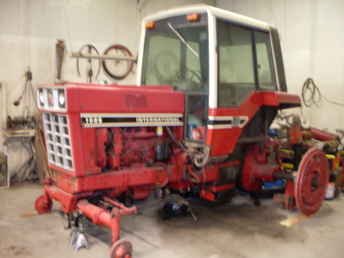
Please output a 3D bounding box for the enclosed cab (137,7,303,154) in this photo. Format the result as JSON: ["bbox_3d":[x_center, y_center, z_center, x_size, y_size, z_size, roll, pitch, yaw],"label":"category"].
[{"bbox_3d":[0.670,-0.614,5.282,1.869,1.688,1.478,-2,6,-41],"label":"enclosed cab"}]

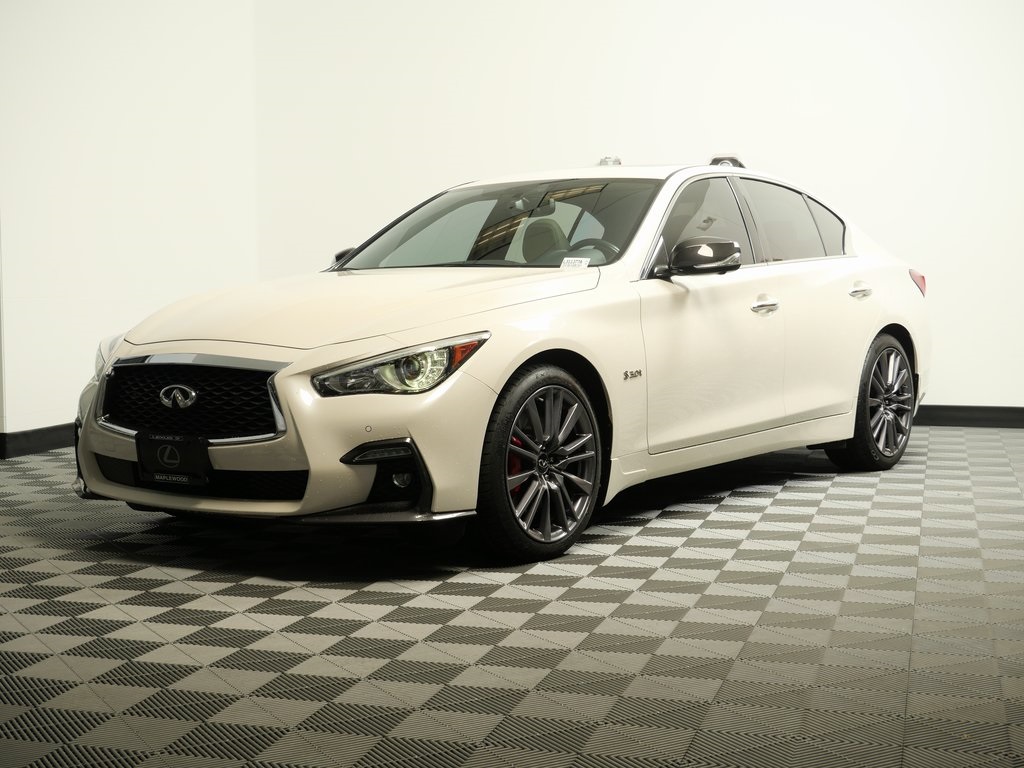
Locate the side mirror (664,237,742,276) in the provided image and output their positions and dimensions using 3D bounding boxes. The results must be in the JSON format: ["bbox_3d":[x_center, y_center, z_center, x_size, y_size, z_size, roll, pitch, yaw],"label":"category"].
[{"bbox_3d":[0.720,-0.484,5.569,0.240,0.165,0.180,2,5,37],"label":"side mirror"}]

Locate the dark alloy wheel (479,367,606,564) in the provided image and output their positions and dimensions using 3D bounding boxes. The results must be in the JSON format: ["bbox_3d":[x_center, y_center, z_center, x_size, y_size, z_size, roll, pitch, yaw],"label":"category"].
[{"bbox_3d":[0.044,0.250,4.967,0.245,0.675,0.675,2,5,37],"label":"dark alloy wheel"}]

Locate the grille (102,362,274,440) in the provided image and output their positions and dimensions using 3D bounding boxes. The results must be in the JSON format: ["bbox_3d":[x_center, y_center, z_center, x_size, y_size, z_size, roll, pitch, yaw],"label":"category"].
[{"bbox_3d":[-1.044,0.051,4.789,0.850,0.230,0.110,2,5,37],"label":"grille"}]

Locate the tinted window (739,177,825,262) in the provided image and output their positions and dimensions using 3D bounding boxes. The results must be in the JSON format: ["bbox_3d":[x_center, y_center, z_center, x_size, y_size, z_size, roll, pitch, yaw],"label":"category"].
[{"bbox_3d":[1.204,-0.714,6.518,0.090,0.420,0.780,-31,-15,34],"label":"tinted window"}]

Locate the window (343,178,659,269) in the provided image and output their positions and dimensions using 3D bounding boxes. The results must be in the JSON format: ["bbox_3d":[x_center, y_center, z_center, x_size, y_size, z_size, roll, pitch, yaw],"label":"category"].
[{"bbox_3d":[-0.056,-0.642,6.068,1.370,0.110,0.790,2,37,37],"label":"window"}]

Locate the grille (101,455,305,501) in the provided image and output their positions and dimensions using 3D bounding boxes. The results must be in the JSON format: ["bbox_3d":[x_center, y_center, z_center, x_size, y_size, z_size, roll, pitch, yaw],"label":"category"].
[{"bbox_3d":[-1.043,0.298,4.805,1.010,0.120,0.120,2,5,37],"label":"grille"}]

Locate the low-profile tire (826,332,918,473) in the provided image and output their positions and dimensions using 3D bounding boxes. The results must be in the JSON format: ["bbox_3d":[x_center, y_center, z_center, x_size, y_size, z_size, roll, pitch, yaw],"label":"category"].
[{"bbox_3d":[1.748,0.089,7.246,0.265,0.670,0.670,2,5,37],"label":"low-profile tire"}]

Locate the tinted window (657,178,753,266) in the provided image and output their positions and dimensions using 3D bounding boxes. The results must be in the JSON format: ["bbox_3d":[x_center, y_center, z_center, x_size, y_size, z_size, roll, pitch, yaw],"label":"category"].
[{"bbox_3d":[0.717,-0.644,5.873,0.090,0.440,0.920,-31,-15,34],"label":"tinted window"}]

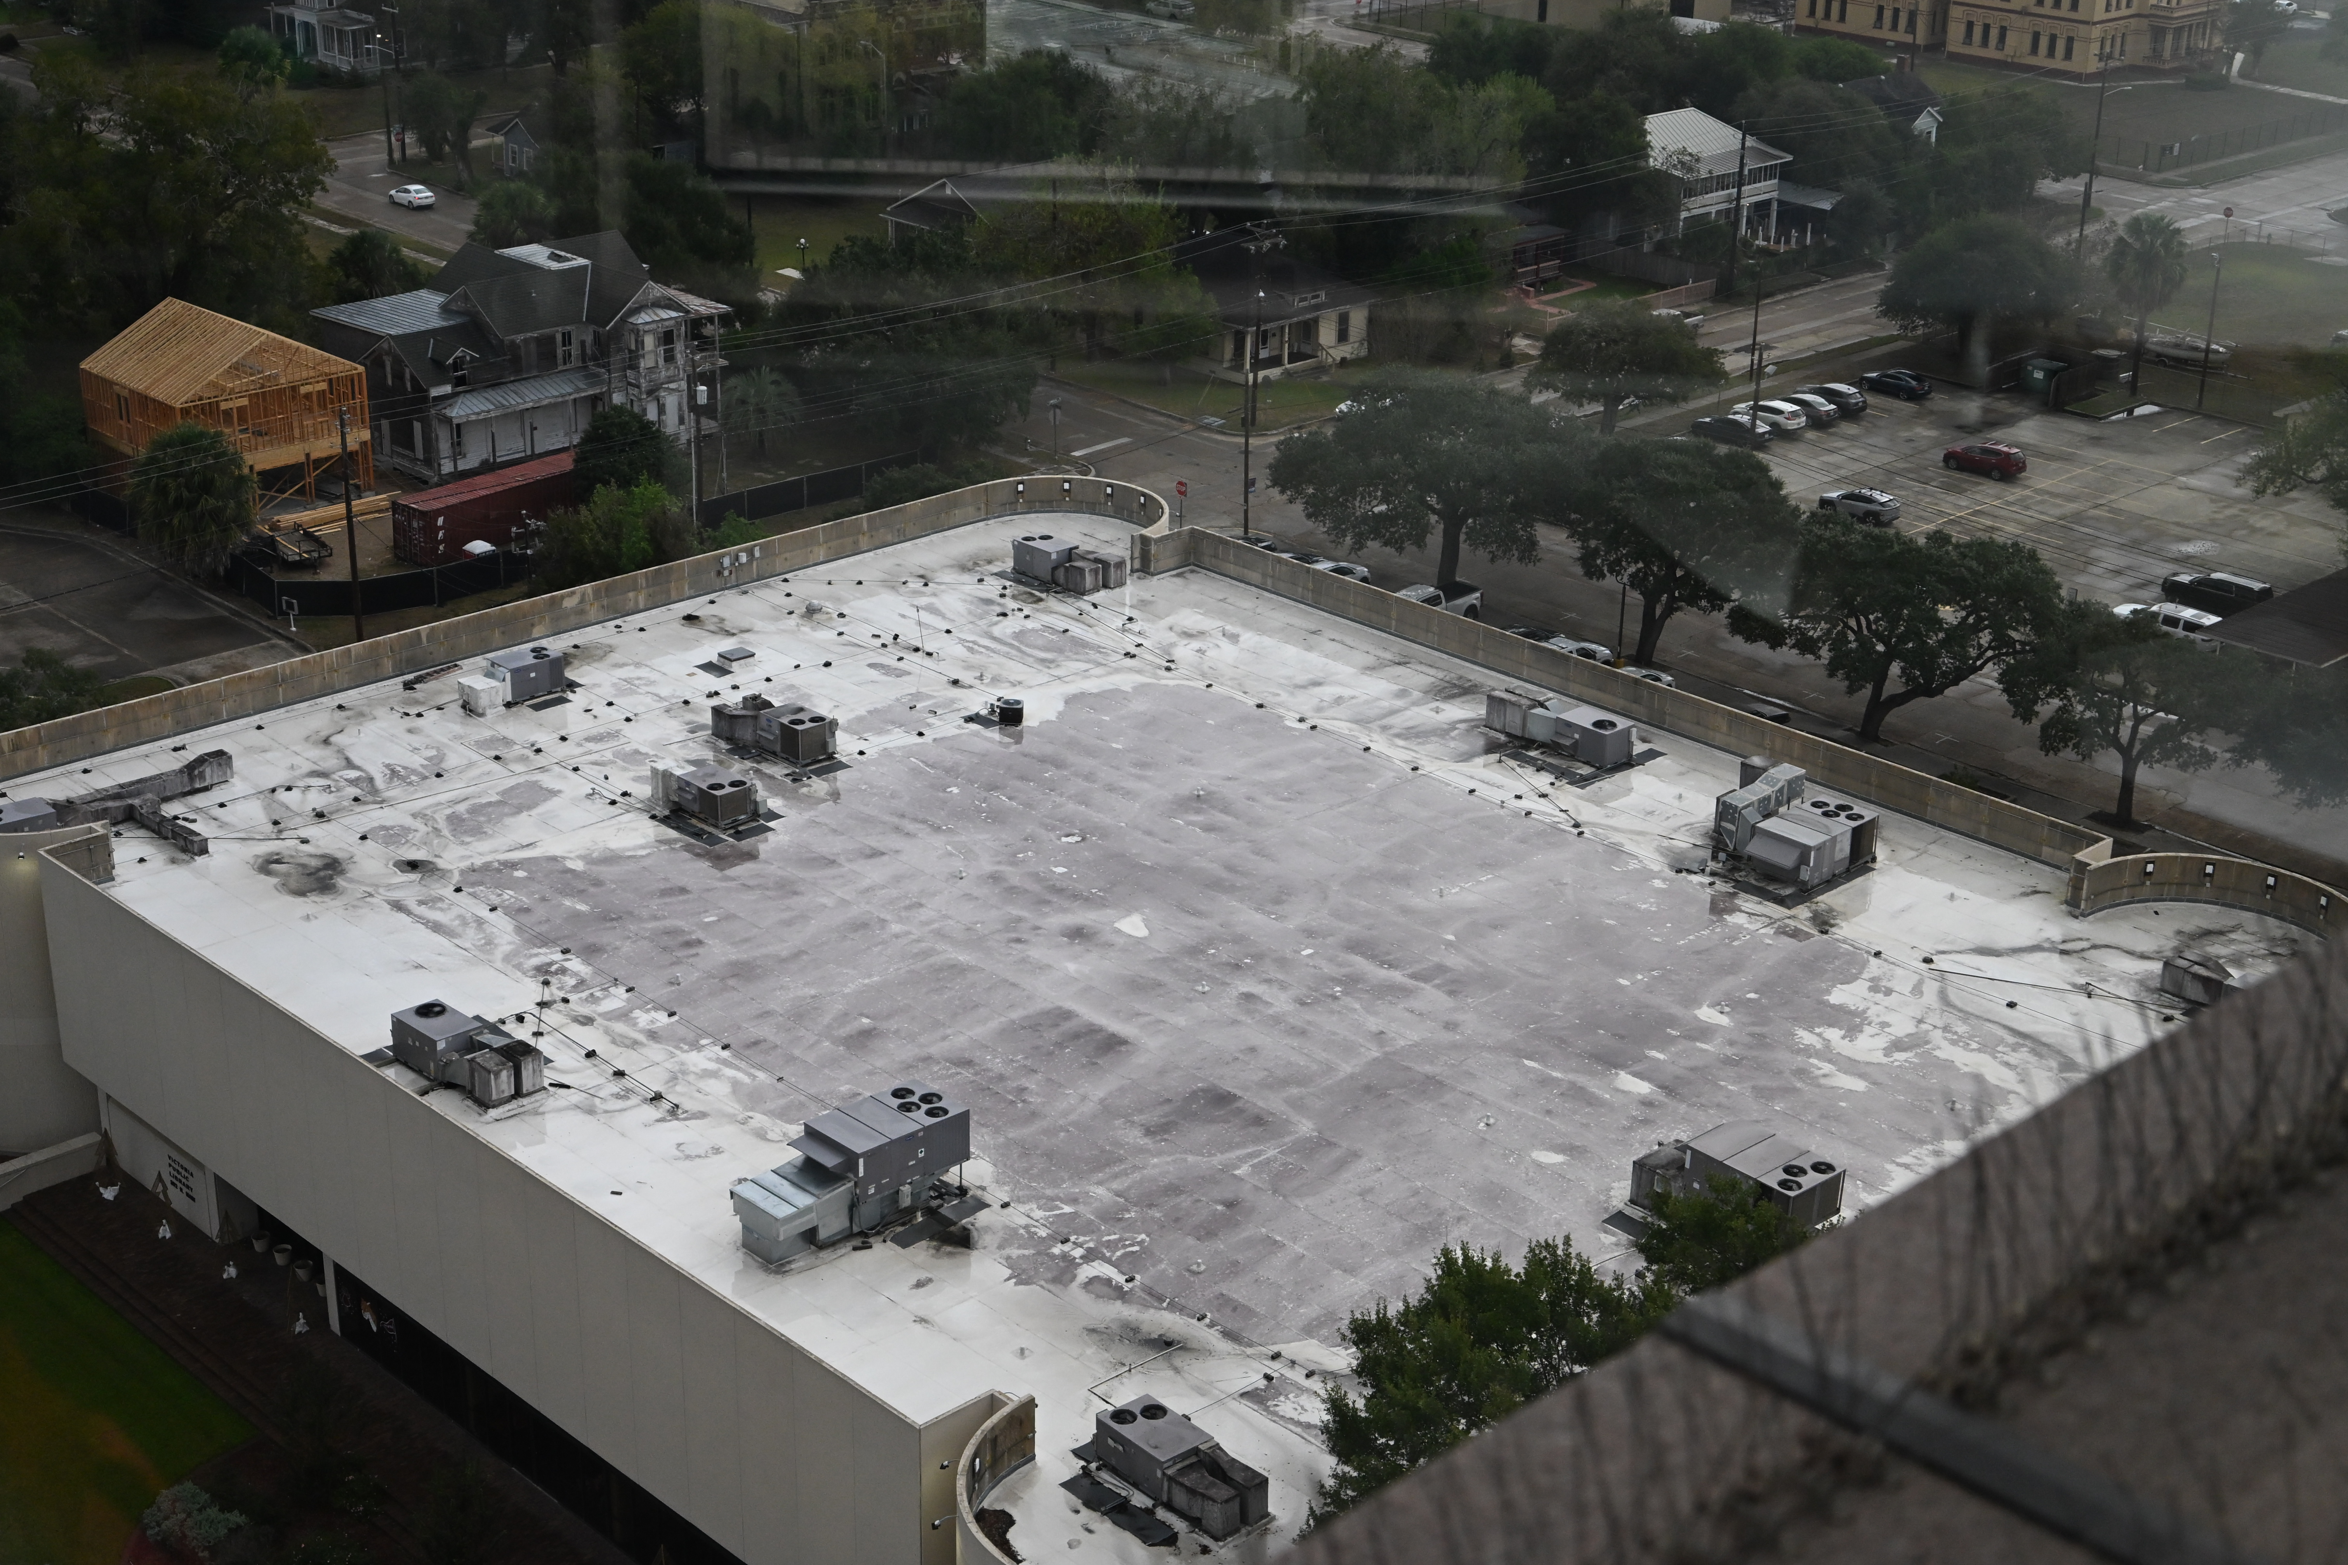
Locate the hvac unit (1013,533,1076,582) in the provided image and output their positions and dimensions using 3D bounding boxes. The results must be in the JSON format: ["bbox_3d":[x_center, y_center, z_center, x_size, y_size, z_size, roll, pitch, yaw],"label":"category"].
[{"bbox_3d":[-5.182,-9.040,131.929,1.429,1.275,2.295,-19,30,-40],"label":"hvac unit"}]

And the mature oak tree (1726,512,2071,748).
[{"bbox_3d":[30.467,-6.211,138.153,13.600,9.200,13.600,1,22,0],"label":"mature oak tree"}]

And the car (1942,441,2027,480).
[{"bbox_3d":[44.888,-18.006,180.901,1.870,1.700,4.600,-19,30,-40],"label":"car"}]

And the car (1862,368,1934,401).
[{"bbox_3d":[43.378,-24.074,195.714,1.830,1.430,4.650,-18,29,-39],"label":"car"}]

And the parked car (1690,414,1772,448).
[{"bbox_3d":[31.595,-19.994,184.249,1.840,1.460,4.850,-19,30,-40],"label":"parked car"}]

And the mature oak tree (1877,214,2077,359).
[{"bbox_3d":[49.209,-30.227,200.150,12.200,9.000,12.000,1,23,0],"label":"mature oak tree"}]

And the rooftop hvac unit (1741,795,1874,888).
[{"bbox_3d":[20.282,2.058,103.765,4.060,1.520,2.200,-19,30,-40],"label":"rooftop hvac unit"}]

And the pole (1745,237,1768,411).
[{"bbox_3d":[35.450,-28.582,198.085,0.350,8.701,0.350,-19,30,-40],"label":"pole"}]

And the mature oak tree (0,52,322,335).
[{"bbox_3d":[-60.094,-34.606,195.385,18.500,16.300,17.000,-19,30,-40],"label":"mature oak tree"}]

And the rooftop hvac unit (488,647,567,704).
[{"bbox_3d":[-23.091,-3.897,116.318,2.250,1.250,1.550,-19,30,-40],"label":"rooftop hvac unit"}]

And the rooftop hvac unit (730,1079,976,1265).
[{"bbox_3d":[-8.138,9.836,82.407,5.950,2.320,2.280,-19,30,-40],"label":"rooftop hvac unit"}]

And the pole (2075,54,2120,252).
[{"bbox_3d":[65.639,-45.566,232.661,0.600,12.700,2.400,-19,30,-40],"label":"pole"}]

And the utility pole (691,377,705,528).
[{"bbox_3d":[-23.599,-16.728,161.252,0.400,9.200,0.400,1,22,0],"label":"utility pole"}]

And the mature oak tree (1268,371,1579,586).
[{"bbox_3d":[12.296,-14.315,157.775,14.072,10.506,14.368,1,22,0],"label":"mature oak tree"}]

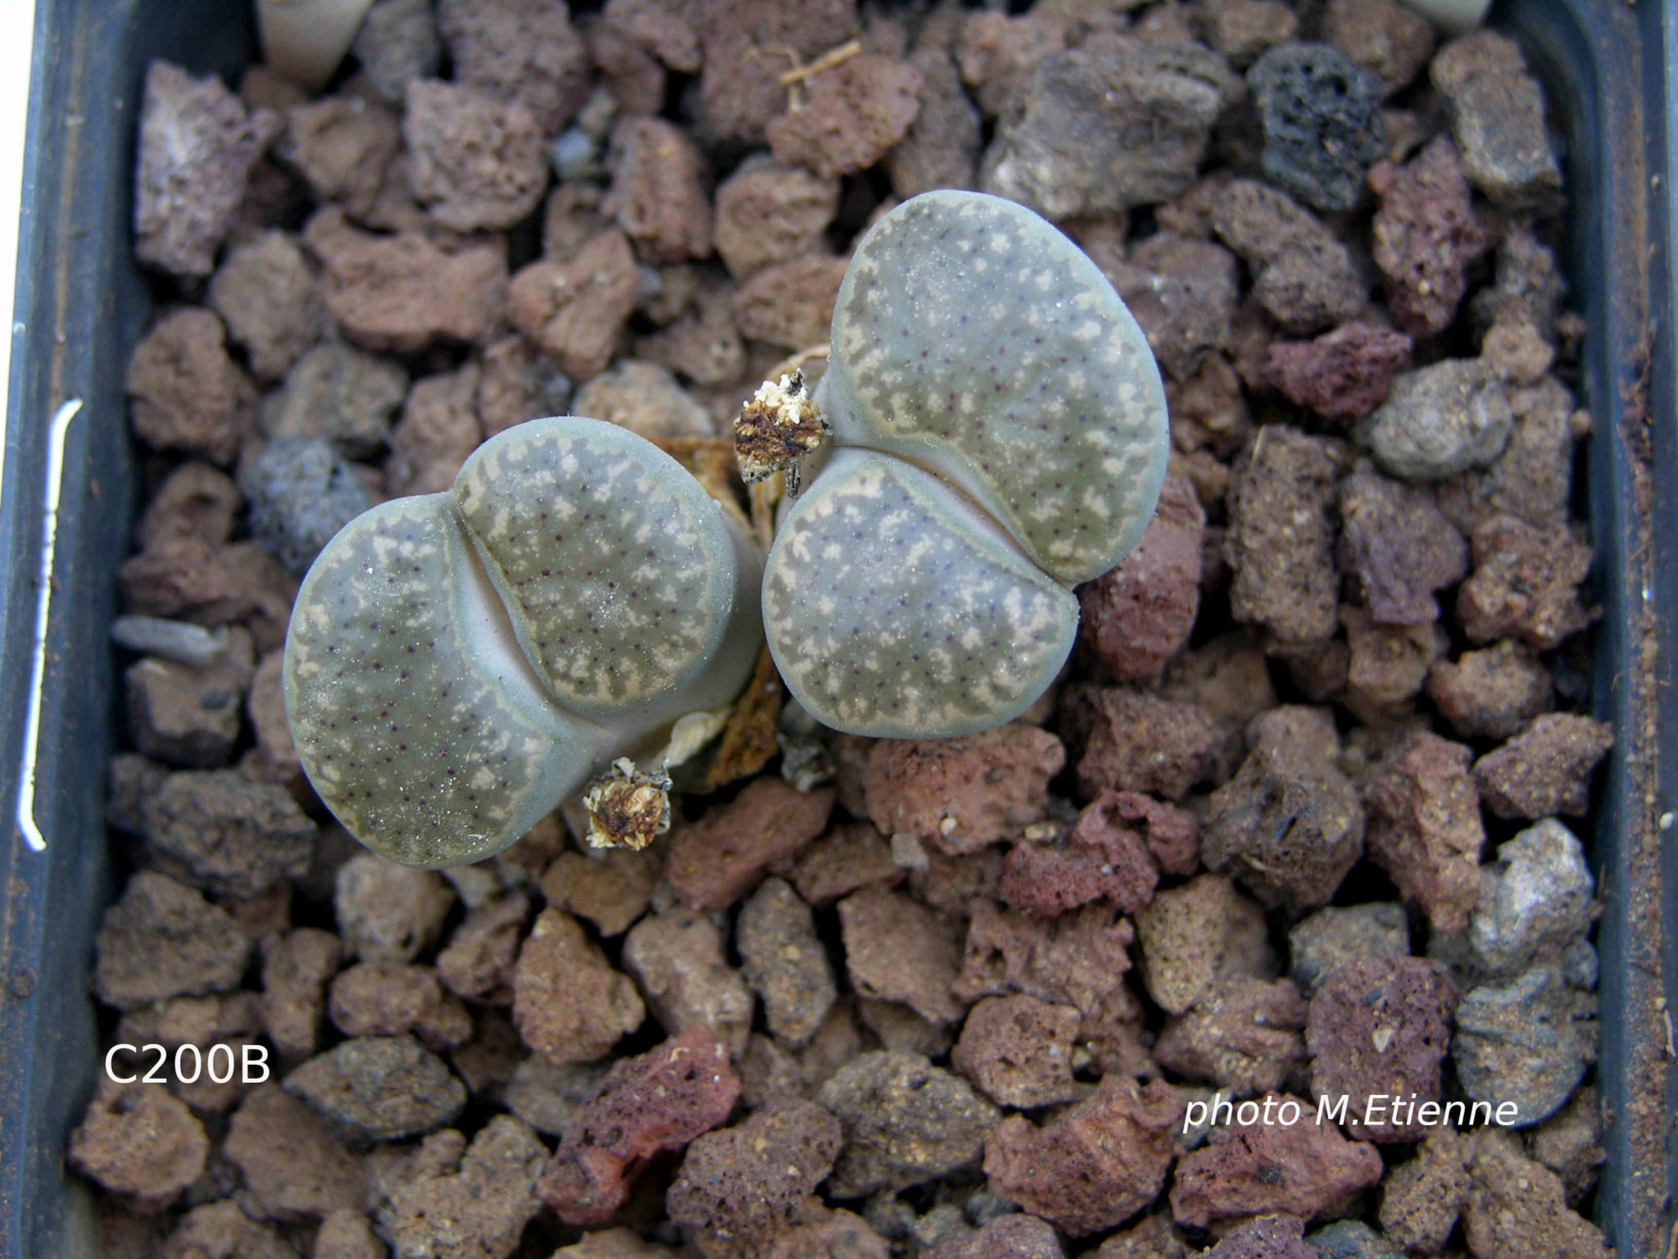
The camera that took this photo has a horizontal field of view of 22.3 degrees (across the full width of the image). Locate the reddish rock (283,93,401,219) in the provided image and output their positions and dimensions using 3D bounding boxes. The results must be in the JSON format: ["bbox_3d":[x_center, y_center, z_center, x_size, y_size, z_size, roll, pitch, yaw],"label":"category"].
[{"bbox_3d":[-0.023,-0.022,0.195,0.005,0.005,0.006,-11,75,0],"label":"reddish rock"}]

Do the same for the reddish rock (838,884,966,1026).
[{"bbox_3d":[0.003,0.015,0.195,0.006,0.005,0.006,-11,73,-3],"label":"reddish rock"}]

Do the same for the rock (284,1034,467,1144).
[{"bbox_3d":[-0.020,0.020,0.183,0.007,0.004,0.004,-6,75,1],"label":"rock"}]

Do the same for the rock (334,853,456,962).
[{"bbox_3d":[-0.021,0.013,0.198,0.005,0.005,0.005,0,74,2],"label":"rock"}]

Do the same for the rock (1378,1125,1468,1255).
[{"bbox_3d":[0.026,0.025,0.192,0.004,0.004,0.005,22,76,8],"label":"rock"}]

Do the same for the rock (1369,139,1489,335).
[{"bbox_3d":[0.029,-0.019,0.206,0.005,0.005,0.009,4,73,1],"label":"rock"}]

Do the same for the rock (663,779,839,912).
[{"bbox_3d":[-0.004,0.010,0.210,0.009,0.004,0.003,-38,80,-7],"label":"rock"}]

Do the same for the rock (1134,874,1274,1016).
[{"bbox_3d":[0.018,0.015,0.210,0.006,0.005,0.006,-11,78,-2],"label":"rock"}]

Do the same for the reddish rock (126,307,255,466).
[{"bbox_3d":[-0.035,-0.013,0.229,0.006,0.006,0.008,4,73,2],"label":"reddish rock"}]

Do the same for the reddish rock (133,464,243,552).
[{"bbox_3d":[-0.029,-0.005,0.188,0.004,0.004,0.005,28,74,8],"label":"reddish rock"}]

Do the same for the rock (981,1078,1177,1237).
[{"bbox_3d":[0.010,0.022,0.178,0.008,0.005,0.006,-18,73,-7],"label":"rock"}]

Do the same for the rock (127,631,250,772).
[{"bbox_3d":[-0.028,0.003,0.188,0.005,0.005,0.006,-11,75,0],"label":"rock"}]

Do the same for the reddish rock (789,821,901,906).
[{"bbox_3d":[0.000,0.011,0.199,0.005,0.004,0.004,-20,74,-6],"label":"reddish rock"}]

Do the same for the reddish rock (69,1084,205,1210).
[{"bbox_3d":[-0.030,0.022,0.183,0.005,0.004,0.005,-36,76,-7],"label":"reddish rock"}]

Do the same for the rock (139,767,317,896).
[{"bbox_3d":[-0.026,0.009,0.183,0.007,0.004,0.005,12,72,3],"label":"rock"}]

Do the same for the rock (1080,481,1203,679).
[{"bbox_3d":[0.014,-0.003,0.201,0.005,0.005,0.010,14,75,6],"label":"rock"}]

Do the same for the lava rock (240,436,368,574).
[{"bbox_3d":[-0.023,-0.005,0.187,0.006,0.005,0.005,30,74,8],"label":"lava rock"}]

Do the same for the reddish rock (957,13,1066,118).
[{"bbox_3d":[0.009,-0.028,0.210,0.006,0.005,0.005,0,73,0],"label":"reddish rock"}]

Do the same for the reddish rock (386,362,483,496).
[{"bbox_3d":[-0.021,-0.010,0.217,0.004,0.004,0.008,6,78,1],"label":"reddish rock"}]

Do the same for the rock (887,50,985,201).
[{"bbox_3d":[0.005,-0.025,0.209,0.005,0.004,0.008,1,74,2],"label":"rock"}]

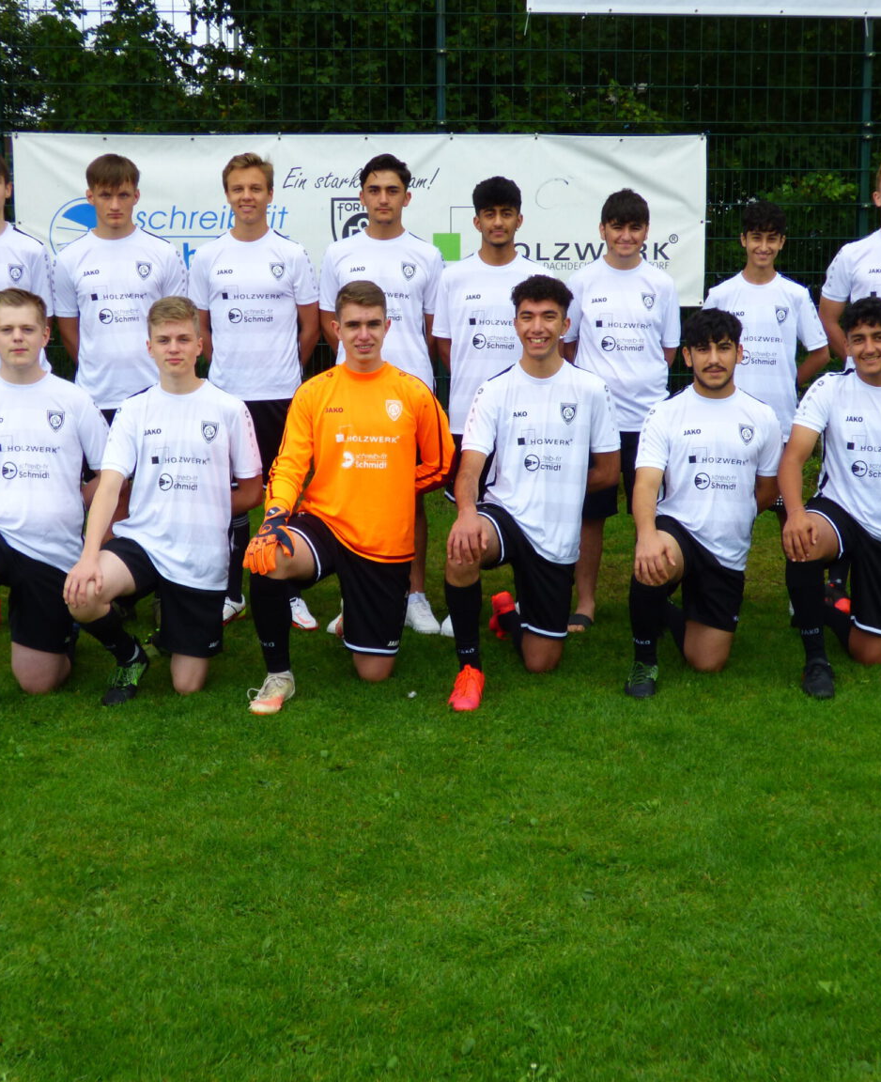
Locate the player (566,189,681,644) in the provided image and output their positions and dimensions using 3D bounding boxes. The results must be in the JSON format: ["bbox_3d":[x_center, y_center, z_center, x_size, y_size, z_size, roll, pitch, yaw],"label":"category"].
[{"bbox_3d":[0.691,-0.493,6.163,0.457,1.647,0.367,1,10,4],"label":"player"}]

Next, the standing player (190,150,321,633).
[{"bbox_3d":[-0.715,-0.565,6.200,0.496,1.785,0.377,-1,10,-4],"label":"standing player"}]

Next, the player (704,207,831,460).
[{"bbox_3d":[1.230,-0.488,6.225,0.479,1.586,0.360,2,10,13],"label":"player"}]

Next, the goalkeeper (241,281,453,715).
[{"bbox_3d":[-0.287,-0.192,5.389,0.645,1.325,0.953,-1,10,-3],"label":"goalkeeper"}]

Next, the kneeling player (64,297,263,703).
[{"bbox_3d":[-0.861,-0.169,5.374,0.580,1.258,0.740,0,9,0],"label":"kneeling player"}]

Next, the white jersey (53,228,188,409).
[{"bbox_3d":[-1.206,-0.843,6.122,0.506,0.667,0.278,-2,10,-8],"label":"white jersey"}]

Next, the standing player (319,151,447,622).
[{"bbox_3d":[-0.223,-0.550,6.133,0.486,1.775,0.367,-1,10,-2],"label":"standing player"}]

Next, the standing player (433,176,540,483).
[{"bbox_3d":[0.205,-0.499,6.060,0.471,1.673,0.360,0,9,2],"label":"standing player"}]

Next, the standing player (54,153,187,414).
[{"bbox_3d":[-1.201,-0.547,6.112,0.497,1.765,0.360,-1,9,-4],"label":"standing player"}]

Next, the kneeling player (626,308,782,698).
[{"bbox_3d":[0.859,-0.170,5.471,0.550,1.209,0.850,0,9,3],"label":"kneeling player"}]

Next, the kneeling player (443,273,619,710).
[{"bbox_3d":[0.302,-0.211,5.436,0.586,1.344,0.973,0,10,0],"label":"kneeling player"}]

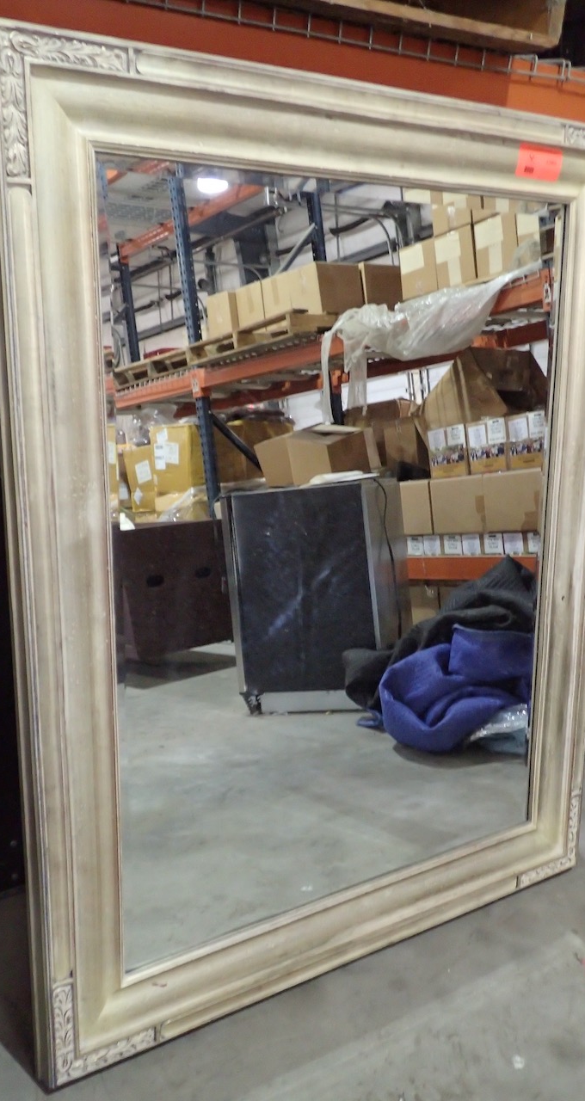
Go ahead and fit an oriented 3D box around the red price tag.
[{"bbox_3d":[0.424,-0.667,1.640,0.103,0.056,0.006,-8,24,-32],"label":"red price tag"}]

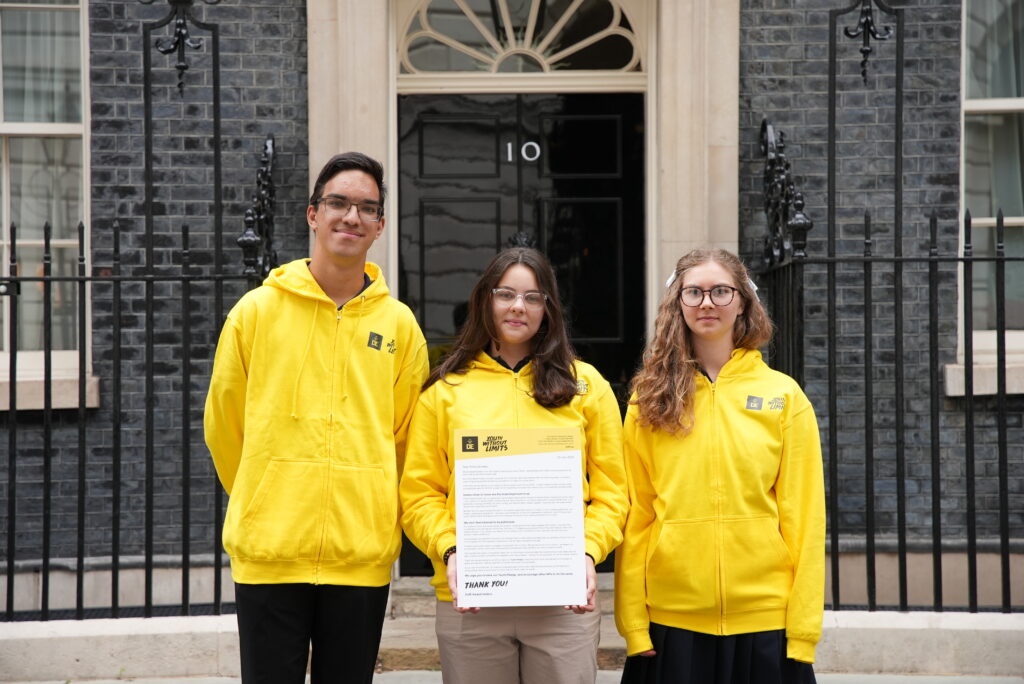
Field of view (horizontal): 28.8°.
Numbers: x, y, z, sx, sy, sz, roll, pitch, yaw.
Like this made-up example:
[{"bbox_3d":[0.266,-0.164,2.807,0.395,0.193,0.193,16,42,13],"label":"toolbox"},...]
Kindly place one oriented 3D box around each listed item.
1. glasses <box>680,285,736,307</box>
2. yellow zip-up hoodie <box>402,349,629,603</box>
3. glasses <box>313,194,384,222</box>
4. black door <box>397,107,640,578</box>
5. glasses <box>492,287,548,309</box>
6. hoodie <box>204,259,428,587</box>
[{"bbox_3d":[0.497,-0.113,4.960,0.140,0.050,0.140,0,-1,10],"label":"glasses"},{"bbox_3d":[0.006,0.318,4.770,0.540,0.600,0.370,0,-1,2],"label":"yellow zip-up hoodie"},{"bbox_3d":[-0.378,-0.296,4.520,0.147,0.045,0.140,11,-1,-14],"label":"glasses"},{"bbox_3d":[0.043,-0.040,9.500,1.178,2.300,0.070,0,-1,1],"label":"black door"},{"bbox_3d":[0.022,-0.104,4.770,0.137,0.046,0.140,7,-1,2],"label":"glasses"},{"bbox_3d":[-0.451,0.186,4.600,0.530,0.750,0.350,0,-1,-10],"label":"hoodie"}]

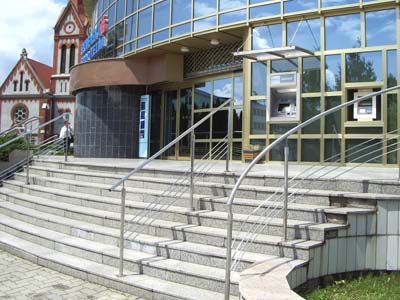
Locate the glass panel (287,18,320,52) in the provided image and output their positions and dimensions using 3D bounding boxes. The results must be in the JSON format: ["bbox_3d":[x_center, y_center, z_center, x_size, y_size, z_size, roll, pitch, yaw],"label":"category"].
[{"bbox_3d":[2.253,-2.438,9.514,0.714,0.687,0.050,1,0,29],"label":"glass panel"}]

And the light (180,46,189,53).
[{"bbox_3d":[-0.424,-2.863,12.479,0.244,0.100,0.244,1,0,41],"label":"light"}]

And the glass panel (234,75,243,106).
[{"bbox_3d":[0.941,-1.403,10.517,0.050,0.711,0.260,0,0,-45],"label":"glass panel"}]

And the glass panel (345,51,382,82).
[{"bbox_3d":[3.217,-1.622,8.612,0.688,0.589,0.050,1,0,29],"label":"glass panel"}]

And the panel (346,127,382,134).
[{"bbox_3d":[3.333,-0.396,8.907,0.710,0.144,0.050,1,0,29],"label":"panel"}]

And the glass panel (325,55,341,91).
[{"bbox_3d":[2.710,-1.549,8.898,0.312,0.743,0.050,1,0,29],"label":"glass panel"}]

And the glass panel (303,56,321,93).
[{"bbox_3d":[2.401,-1.622,9.430,0.379,0.793,0.050,1,0,29],"label":"glass panel"}]

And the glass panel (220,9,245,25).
[{"bbox_3d":[0.786,-3.119,10.321,0.791,0.259,0.050,1,0,40],"label":"glass panel"}]

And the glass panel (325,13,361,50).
[{"bbox_3d":[2.975,-2.427,9.109,0.699,0.686,0.050,1,0,29],"label":"glass panel"}]

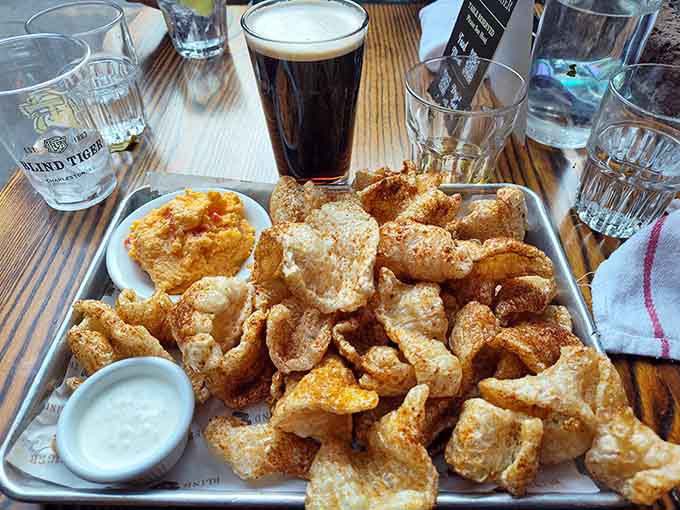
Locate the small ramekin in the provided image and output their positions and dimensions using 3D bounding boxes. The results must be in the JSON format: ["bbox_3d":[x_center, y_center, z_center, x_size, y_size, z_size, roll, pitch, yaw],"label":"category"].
[{"bbox_3d":[-0.111,0.094,0.249,0.068,0.031,0.068,0,48,1],"label":"small ramekin"}]

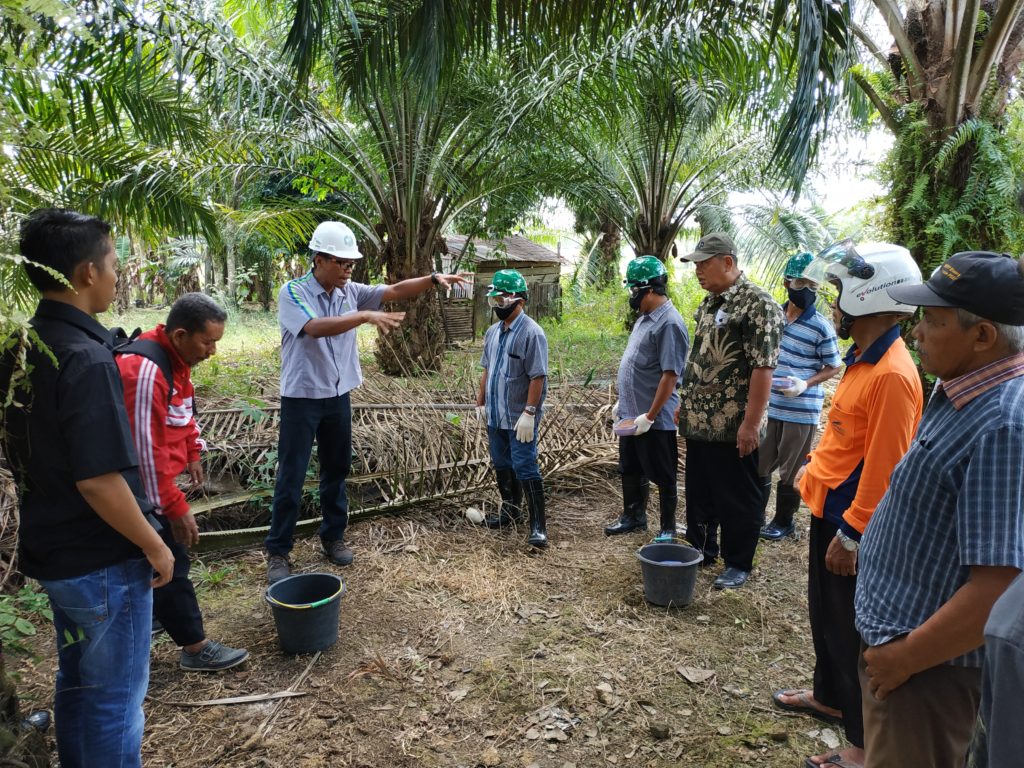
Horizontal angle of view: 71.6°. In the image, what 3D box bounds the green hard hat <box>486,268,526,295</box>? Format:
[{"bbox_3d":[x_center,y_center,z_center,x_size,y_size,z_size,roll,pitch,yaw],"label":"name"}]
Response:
[{"bbox_3d":[-0.033,-0.600,4.200,0.265,0.150,0.210,-16,16,-42],"label":"green hard hat"}]

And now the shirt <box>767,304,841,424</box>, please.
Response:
[{"bbox_3d":[1.701,-0.127,4.200,0.280,0.680,0.470,-7,10,-40],"label":"shirt"}]

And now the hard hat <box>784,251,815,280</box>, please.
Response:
[{"bbox_3d":[1.704,-0.693,4.150,0.215,0.155,0.270,1,16,8],"label":"hard hat"}]

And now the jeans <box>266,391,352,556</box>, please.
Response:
[{"bbox_3d":[-1.034,0.441,3.660,0.460,0.890,0.290,-5,9,-32],"label":"jeans"}]

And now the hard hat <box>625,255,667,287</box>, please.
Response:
[{"bbox_3d":[0.775,-0.659,4.120,0.265,0.155,0.210,-14,9,-6],"label":"hard hat"}]

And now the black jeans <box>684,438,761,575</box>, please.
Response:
[{"bbox_3d":[1.066,0.547,3.580,0.330,0.770,0.390,-3,8,-22],"label":"black jeans"}]

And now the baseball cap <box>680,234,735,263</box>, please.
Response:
[{"bbox_3d":[0.951,-0.658,3.420,0.270,0.140,0.180,-5,9,-12],"label":"baseball cap"}]

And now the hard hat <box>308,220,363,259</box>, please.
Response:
[{"bbox_3d":[-0.850,-0.691,3.420,0.285,0.165,0.225,15,13,24],"label":"hard hat"}]

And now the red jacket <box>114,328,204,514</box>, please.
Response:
[{"bbox_3d":[-1.357,0.138,2.680,0.350,0.680,0.490,9,8,4],"label":"red jacket"}]

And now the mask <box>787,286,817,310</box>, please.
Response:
[{"bbox_3d":[1.662,-0.496,4.070,0.155,0.125,0.100,1,13,8],"label":"mask"}]

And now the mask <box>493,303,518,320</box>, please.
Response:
[{"bbox_3d":[-0.038,-0.429,4.140,0.140,0.120,0.100,7,16,44],"label":"mask"}]

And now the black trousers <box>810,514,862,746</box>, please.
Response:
[{"bbox_3d":[1.087,0.708,2.260,0.290,0.800,0.400,2,8,16],"label":"black trousers"}]

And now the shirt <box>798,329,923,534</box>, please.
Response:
[{"bbox_3d":[1.106,0.128,2.240,0.320,0.630,0.440,2,8,12],"label":"shirt"}]

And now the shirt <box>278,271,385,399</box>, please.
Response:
[{"bbox_3d":[-0.890,-0.243,3.480,0.360,0.630,0.490,6,9,41],"label":"shirt"}]

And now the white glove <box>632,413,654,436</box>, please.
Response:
[{"bbox_3d":[0.735,0.226,3.970,0.120,0.130,0.100,-3,8,-21],"label":"white glove"}]

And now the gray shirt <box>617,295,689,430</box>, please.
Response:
[{"bbox_3d":[0.821,-0.114,4.150,0.340,0.730,0.470,-3,8,-23],"label":"gray shirt"}]

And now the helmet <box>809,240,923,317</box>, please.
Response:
[{"bbox_3d":[1.160,-0.345,2.330,0.335,0.250,0.250,4,8,28],"label":"helmet"}]

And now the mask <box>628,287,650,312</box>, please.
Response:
[{"bbox_3d":[0.724,-0.493,4.050,0.110,0.140,0.140,-12,10,-15],"label":"mask"}]

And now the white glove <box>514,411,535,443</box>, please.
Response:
[{"bbox_3d":[0.069,0.244,4.080,0.110,0.185,0.060,-1,7,-9],"label":"white glove"}]

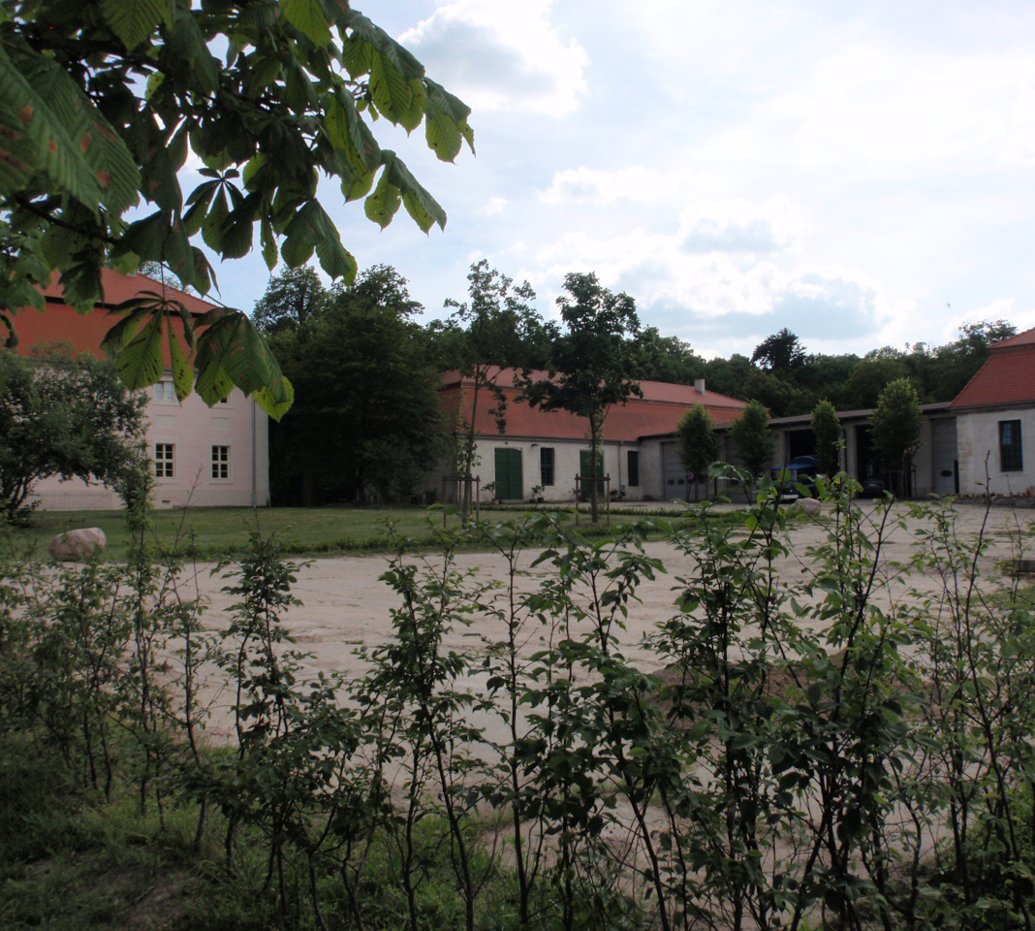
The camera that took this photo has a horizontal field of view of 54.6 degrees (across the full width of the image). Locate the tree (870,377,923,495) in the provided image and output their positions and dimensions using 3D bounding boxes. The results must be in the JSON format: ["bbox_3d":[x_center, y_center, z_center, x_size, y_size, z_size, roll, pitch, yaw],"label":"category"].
[{"bbox_3d":[21.477,-1.481,56.800,2.962,6.857,2.962,-1,-3,0],"label":"tree"}]

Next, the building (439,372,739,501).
[{"bbox_3d":[5.483,-2.183,79.358,38.500,10.400,13.400,1,-4,-44],"label":"building"}]

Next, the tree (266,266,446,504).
[{"bbox_3d":[-9.648,-4.752,60.000,10.778,14.313,10.300,-1,-3,0],"label":"tree"}]

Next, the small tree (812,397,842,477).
[{"bbox_3d":[18.518,-1.003,60.200,1.861,6.076,1.861,-1,-3,0],"label":"small tree"}]

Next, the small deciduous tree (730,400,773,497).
[{"bbox_3d":[14.928,-0.927,64.000,2.843,6.490,2.843,-1,-3,0],"label":"small deciduous tree"}]

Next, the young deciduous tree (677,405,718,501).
[{"bbox_3d":[11.957,-0.810,67.100,2.851,6.610,2.851,-1,-3,0],"label":"young deciduous tree"}]

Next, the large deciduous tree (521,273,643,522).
[{"bbox_3d":[2.217,-2.249,34.000,4.138,8.472,4.138,-1,-3,0],"label":"large deciduous tree"}]

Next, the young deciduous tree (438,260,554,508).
[{"bbox_3d":[-0.706,-2.430,34.000,3.941,9.030,3.941,-1,-3,0],"label":"young deciduous tree"}]

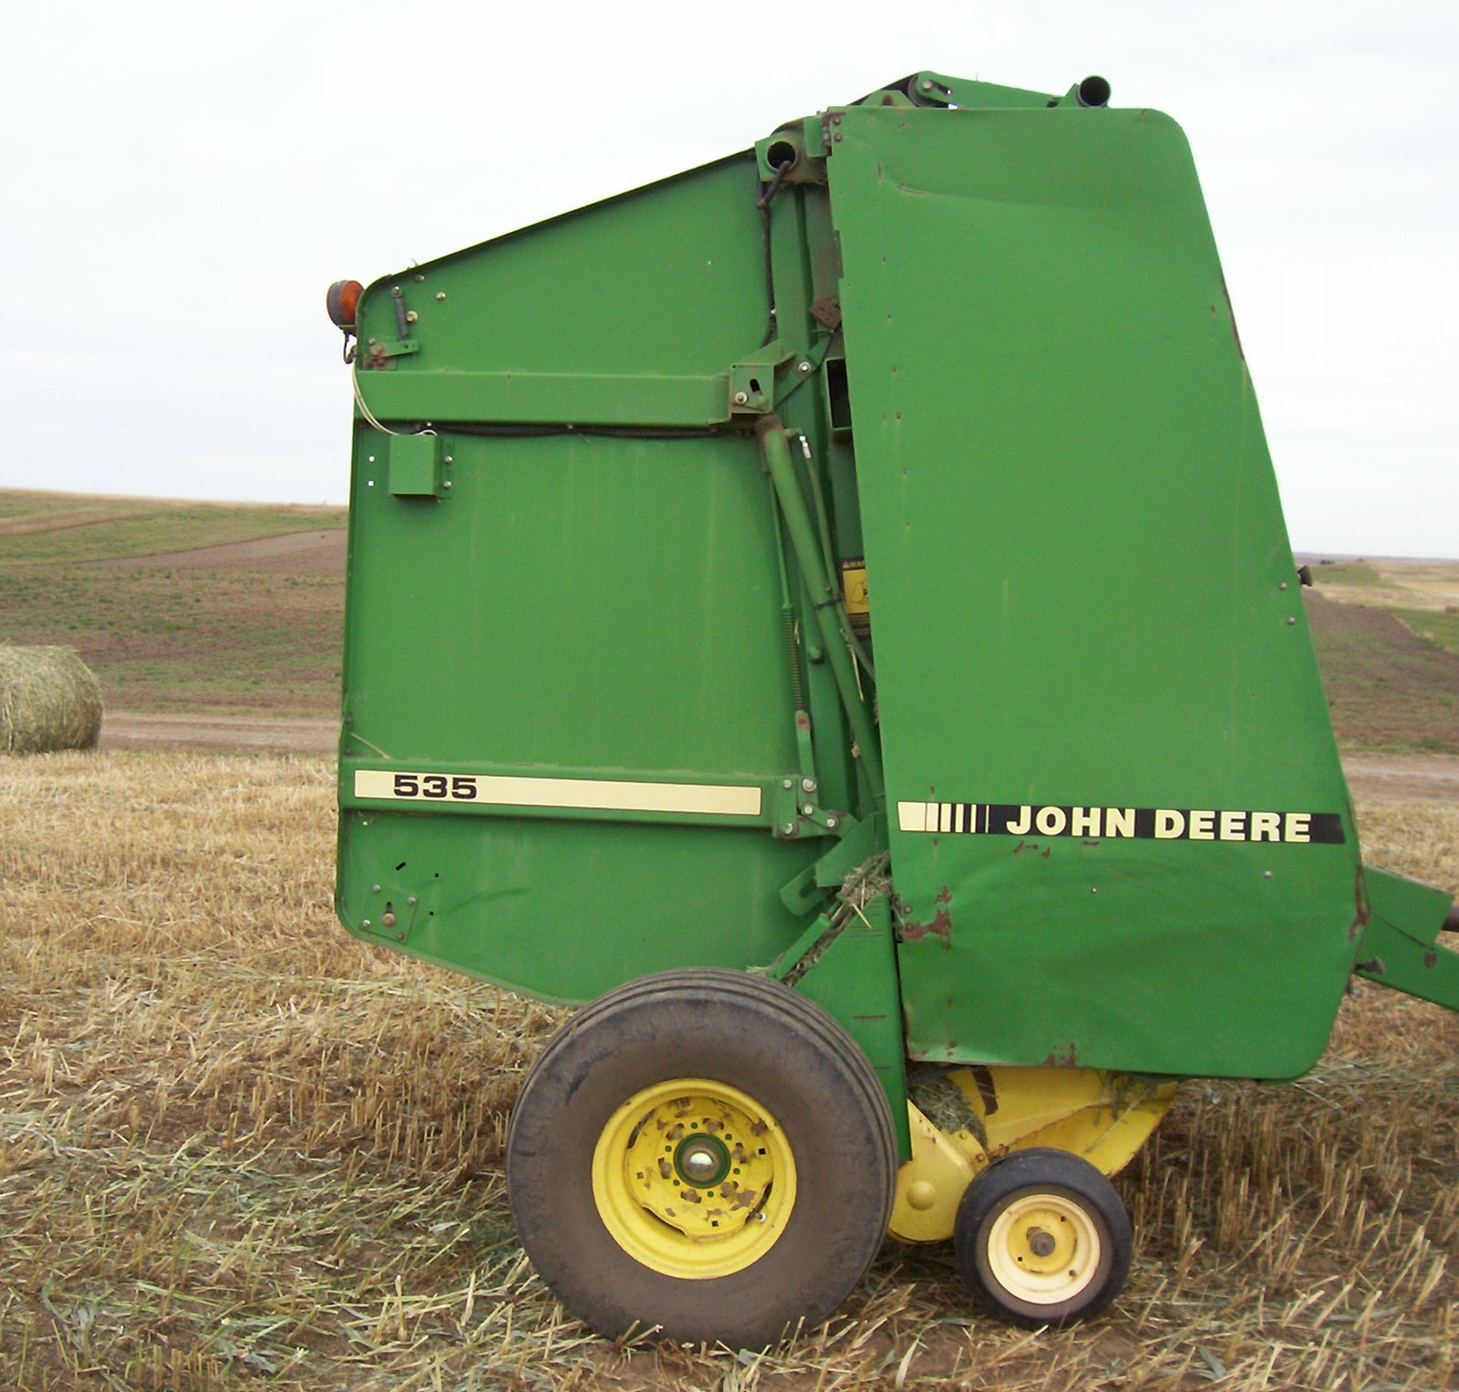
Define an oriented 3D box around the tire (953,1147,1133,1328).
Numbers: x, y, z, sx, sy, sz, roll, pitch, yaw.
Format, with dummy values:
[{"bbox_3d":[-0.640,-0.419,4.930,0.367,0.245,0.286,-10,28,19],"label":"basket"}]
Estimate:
[{"bbox_3d":[0.671,1.162,3.900,0.375,0.373,0.155,1,3,6],"label":"tire"}]

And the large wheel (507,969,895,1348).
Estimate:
[{"bbox_3d":[-0.053,0.948,3.735,0.780,0.775,0.320,1,3,8],"label":"large wheel"}]

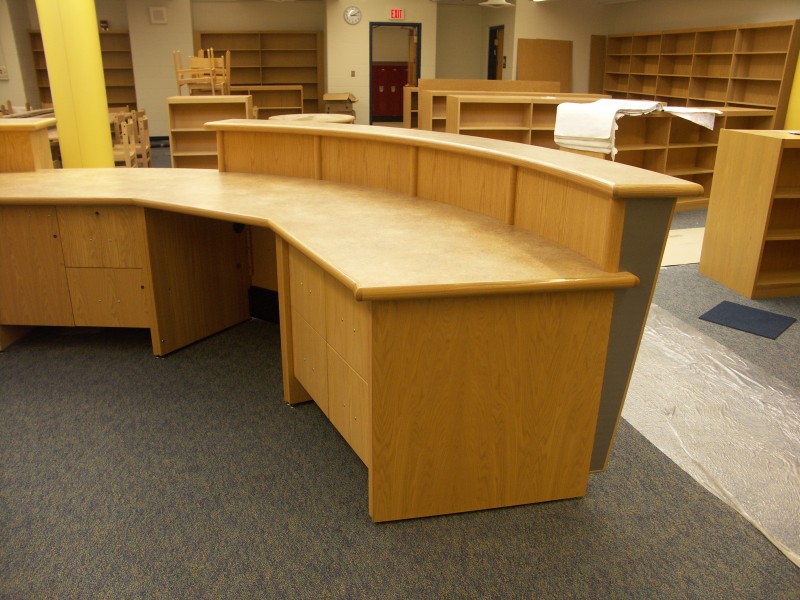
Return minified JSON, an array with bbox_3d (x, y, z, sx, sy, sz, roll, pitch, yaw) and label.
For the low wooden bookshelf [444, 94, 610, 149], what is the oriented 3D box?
[{"bbox_3d":[2.026,-2.077,8.511,2.747,1.093,0.608,-2,20,-8],"label":"low wooden bookshelf"}]

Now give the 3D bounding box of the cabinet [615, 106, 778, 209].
[{"bbox_3d":[3.002,-1.564,7.178,2.696,1.076,0.610,-10,23,-27],"label":"cabinet"}]

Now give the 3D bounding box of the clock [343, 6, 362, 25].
[{"bbox_3d":[-0.878,-5.347,12.162,0.340,0.340,0.055,0,20,-2],"label":"clock"}]

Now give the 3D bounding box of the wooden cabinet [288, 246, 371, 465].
[{"bbox_3d":[-0.058,0.132,2.512,0.500,0.607,0.780,-9,22,-26],"label":"wooden cabinet"}]

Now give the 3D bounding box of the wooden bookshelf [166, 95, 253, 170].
[{"bbox_3d":[-2.321,-1.983,8.119,0.948,1.086,0.570,-2,20,-8],"label":"wooden bookshelf"}]

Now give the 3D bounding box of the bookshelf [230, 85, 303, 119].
[{"bbox_3d":[-2.646,-3.259,11.627,1.852,1.091,0.520,-2,20,-7],"label":"bookshelf"}]

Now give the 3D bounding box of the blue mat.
[{"bbox_3d":[2.182,0.116,4.049,0.445,0.010,0.455,-18,27,-42],"label":"blue mat"}]

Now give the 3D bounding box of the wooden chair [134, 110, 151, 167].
[{"bbox_3d":[-3.720,-2.211,9.121,0.450,0.820,0.420,-1,20,-4],"label":"wooden chair"}]

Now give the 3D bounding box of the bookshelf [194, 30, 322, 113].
[{"bbox_3d":[-2.727,-4.218,12.857,2.511,2.070,0.330,0,20,-2],"label":"bookshelf"}]

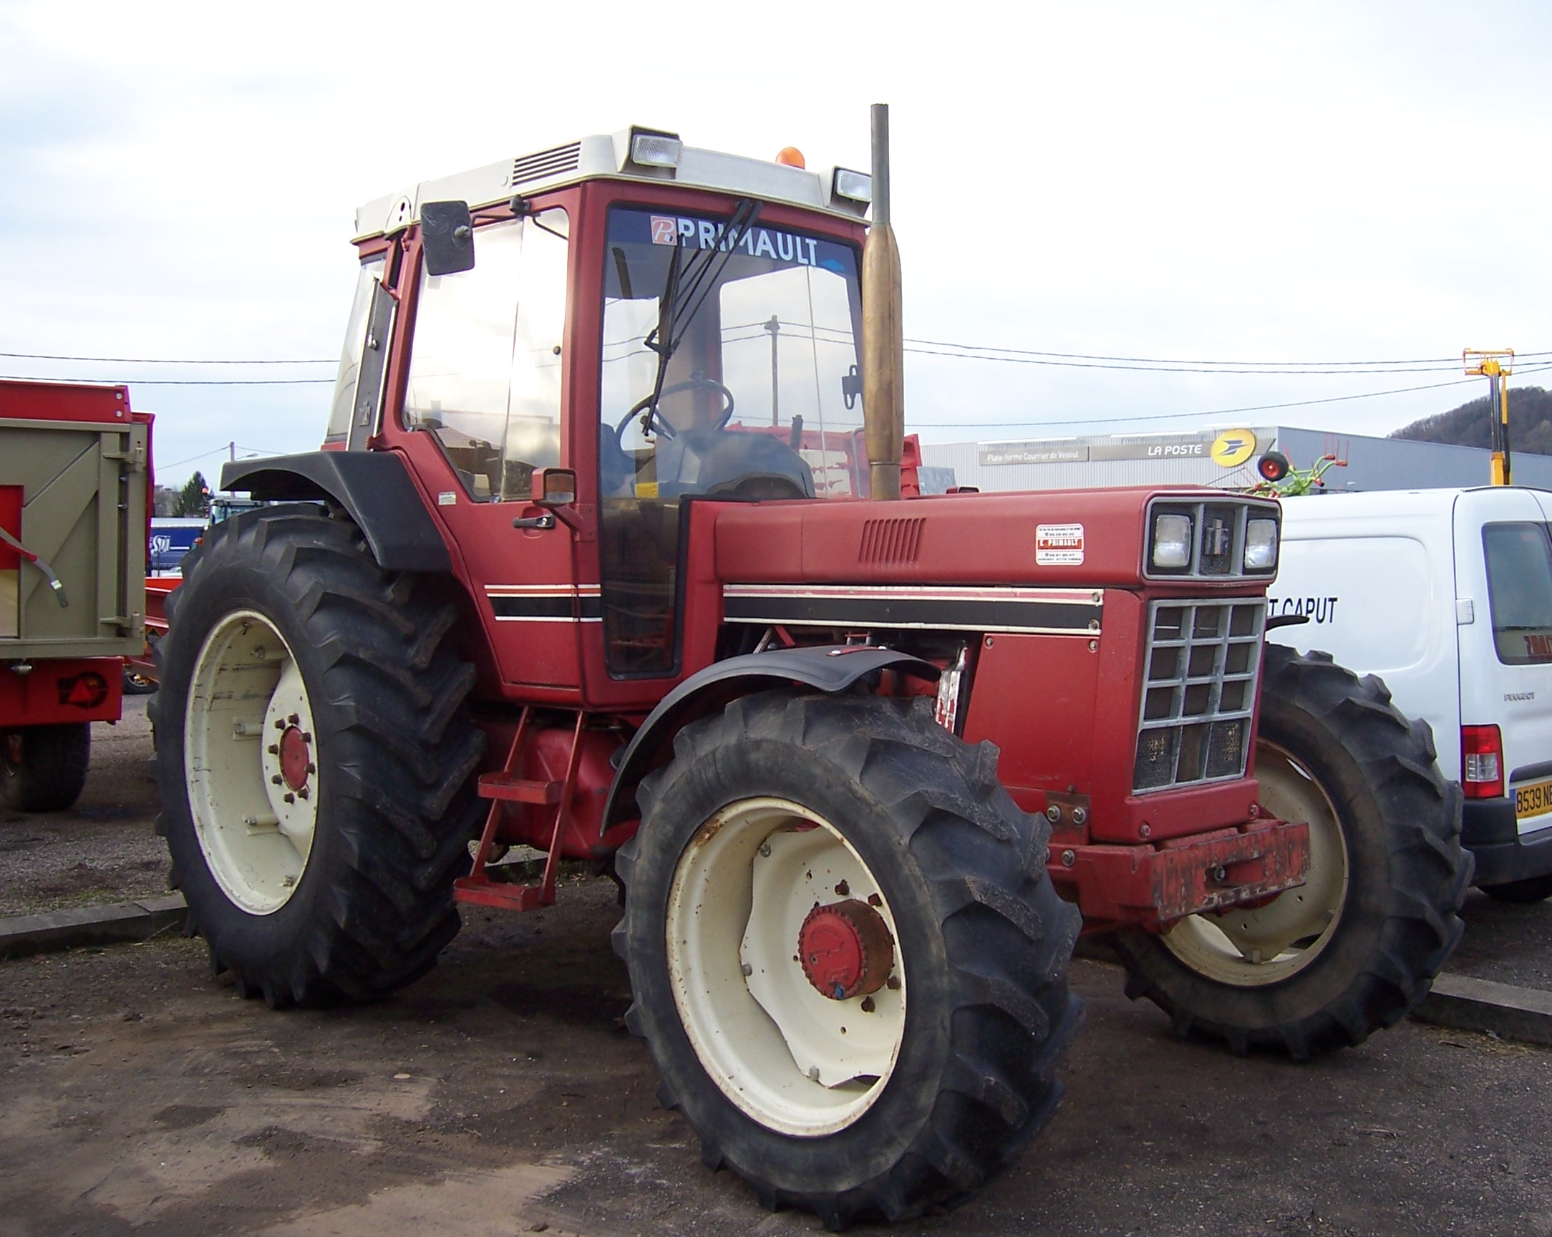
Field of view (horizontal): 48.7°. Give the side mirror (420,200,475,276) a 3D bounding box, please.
[{"bbox_3d":[-1.009,-1.169,5.277,0.165,0.230,0.050,0,2,6],"label":"side mirror"}]

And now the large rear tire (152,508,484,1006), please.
[{"bbox_3d":[-1.618,0.456,5.865,0.440,1.670,1.700,-2,3,-42],"label":"large rear tire"}]

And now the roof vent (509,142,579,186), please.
[{"bbox_3d":[-0.718,-1.427,5.391,0.030,0.075,0.365,-2,3,-42],"label":"roof vent"}]

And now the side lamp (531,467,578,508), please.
[{"bbox_3d":[-0.669,-0.396,5.163,0.112,0.105,0.075,-2,3,-42],"label":"side lamp"}]

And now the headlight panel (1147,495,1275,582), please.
[{"bbox_3d":[1.086,-0.200,4.301,0.570,0.205,0.070,-2,3,-42],"label":"headlight panel"}]

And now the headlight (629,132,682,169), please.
[{"bbox_3d":[-0.374,-1.439,5.259,0.185,0.100,0.080,-2,3,-42],"label":"headlight"}]

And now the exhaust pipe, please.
[{"bbox_3d":[0.315,-0.941,5.138,0.122,1.190,0.122,0,2,0],"label":"exhaust pipe"}]

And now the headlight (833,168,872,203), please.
[{"bbox_3d":[0.261,-1.462,5.824,0.185,0.100,0.080,-2,3,-42],"label":"headlight"}]

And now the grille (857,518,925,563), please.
[{"bbox_3d":[0.317,-0.212,4.714,0.020,0.125,0.255,-2,3,-42],"label":"grille"}]

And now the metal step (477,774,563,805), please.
[{"bbox_3d":[-0.758,0.514,5.186,0.110,0.065,0.360,-2,3,-42],"label":"metal step"}]

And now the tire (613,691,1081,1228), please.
[{"bbox_3d":[0.118,0.762,3.964,0.330,1.230,1.250,-2,3,-44],"label":"tire"}]

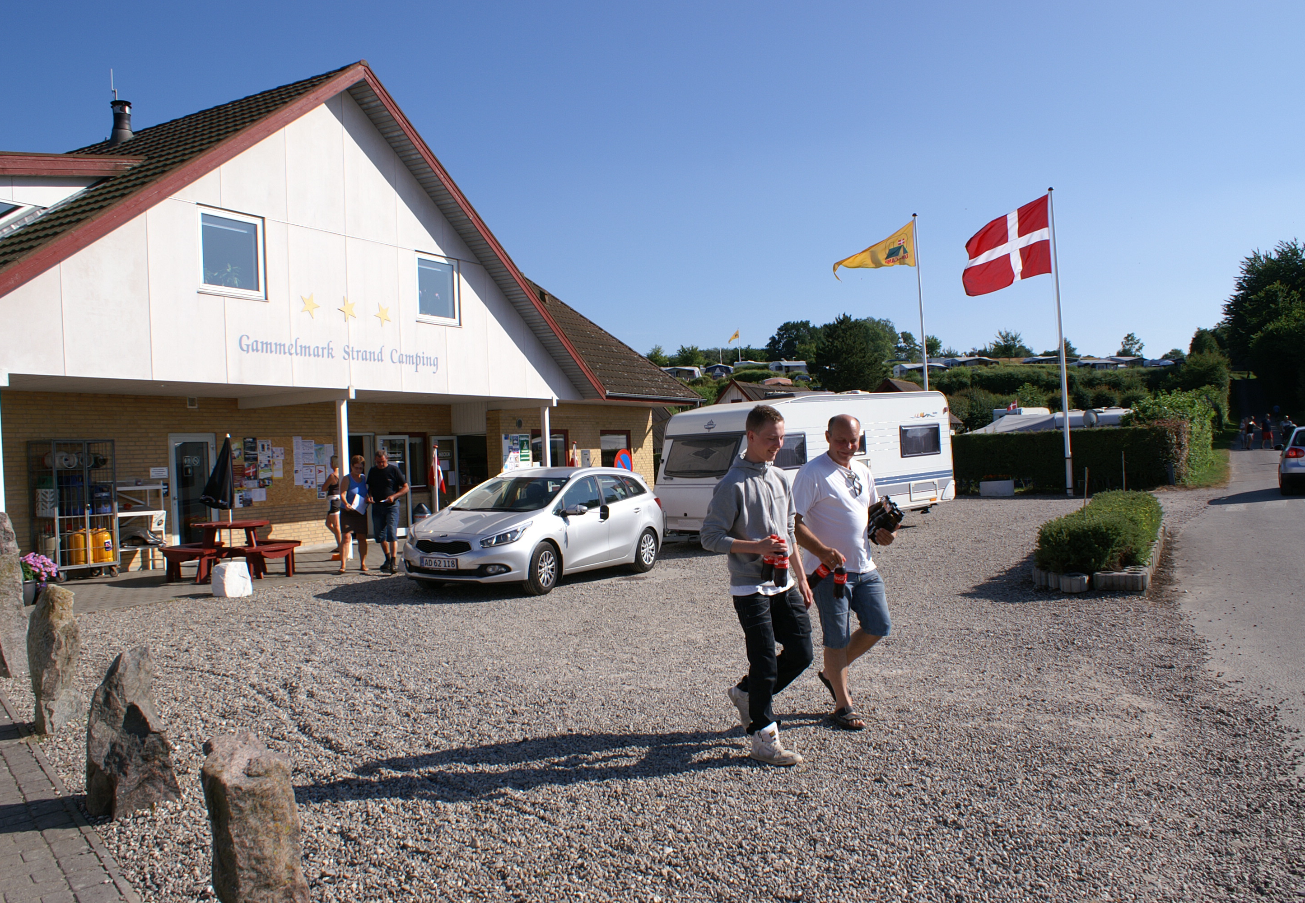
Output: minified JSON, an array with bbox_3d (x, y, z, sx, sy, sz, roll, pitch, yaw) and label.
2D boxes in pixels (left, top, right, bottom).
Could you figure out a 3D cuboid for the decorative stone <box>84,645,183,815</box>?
[{"bbox_3d":[-2.457,1.285,4.806,0.290,0.740,0.360,-3,-1,35],"label":"decorative stone"}]

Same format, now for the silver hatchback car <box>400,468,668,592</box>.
[{"bbox_3d":[-1.434,0.984,13.490,1.800,1.485,4.500,-3,-1,26],"label":"silver hatchback car"}]

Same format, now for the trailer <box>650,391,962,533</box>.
[{"bbox_3d":[2.659,0.235,17.898,5.343,2.490,2.320,-4,1,-37],"label":"trailer"}]

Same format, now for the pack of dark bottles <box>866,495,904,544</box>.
[{"bbox_3d":[1.344,0.400,5.950,0.235,0.200,0.135,-41,4,3],"label":"pack of dark bottles"}]

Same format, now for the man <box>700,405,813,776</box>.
[{"bbox_3d":[0.545,0.666,5.150,0.570,1.760,0.510,-4,-1,38],"label":"man"}]

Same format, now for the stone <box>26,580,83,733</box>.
[{"bbox_3d":[-3.778,1.284,6.442,0.300,0.910,0.290,-3,-1,40],"label":"stone"}]

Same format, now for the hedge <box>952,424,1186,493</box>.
[{"bbox_3d":[11.292,0.286,28.997,7.300,1.750,1.000,-2,0,0],"label":"hedge"}]

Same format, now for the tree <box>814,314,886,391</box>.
[{"bbox_3d":[20.307,-9.743,105.000,7.400,8.700,7.200,-2,0,0],"label":"tree"}]

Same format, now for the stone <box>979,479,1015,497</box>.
[{"bbox_3d":[9.488,1.016,28.000,0.950,0.450,0.450,-2,0,0],"label":"stone"}]

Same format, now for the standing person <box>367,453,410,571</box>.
[{"bbox_3d":[-3.925,0.872,15.008,0.600,1.760,0.420,-3,-1,-2],"label":"standing person"}]

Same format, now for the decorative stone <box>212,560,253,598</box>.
[{"bbox_3d":[-5.274,1.560,12.752,0.450,0.460,0.420,-3,-1,25],"label":"decorative stone"}]

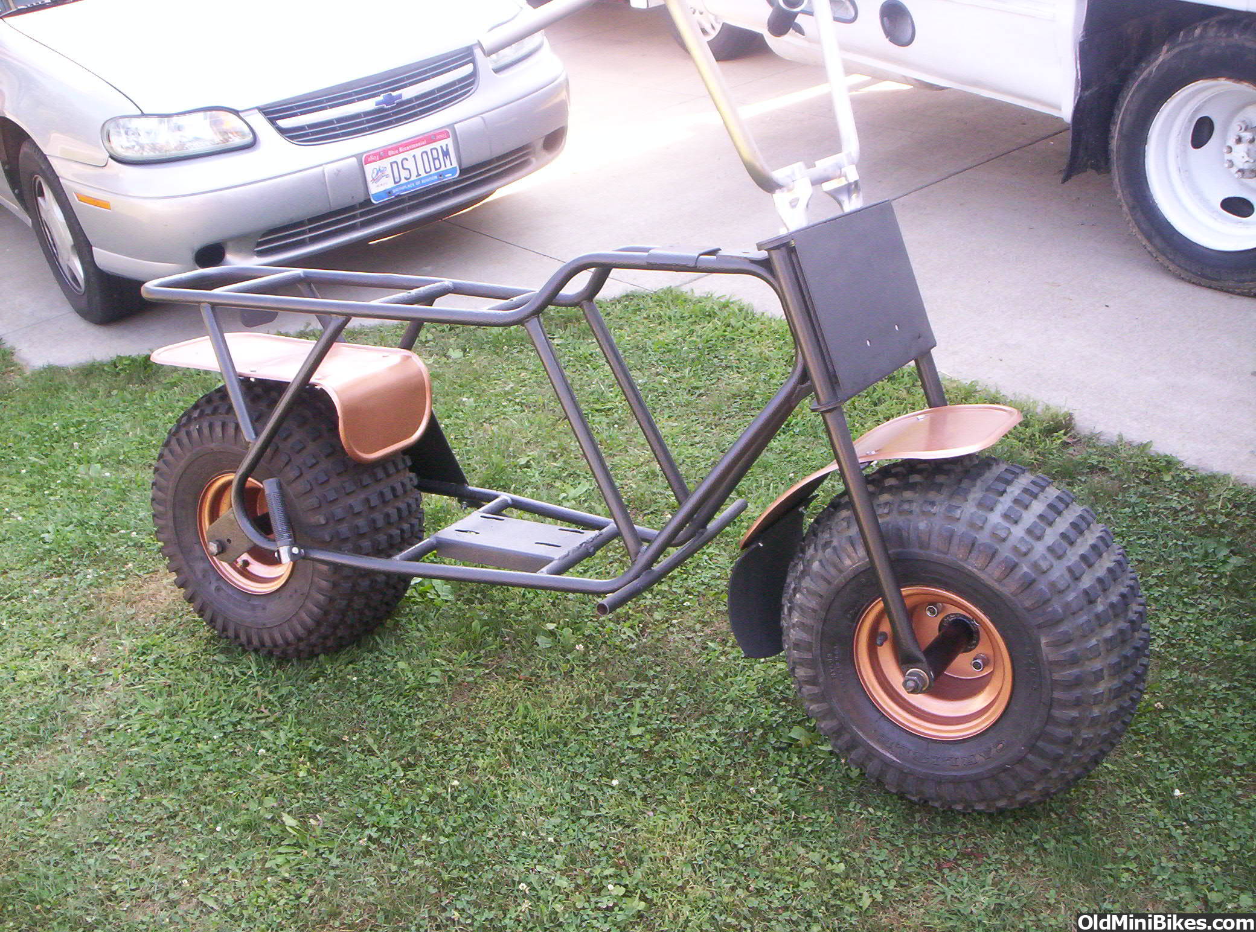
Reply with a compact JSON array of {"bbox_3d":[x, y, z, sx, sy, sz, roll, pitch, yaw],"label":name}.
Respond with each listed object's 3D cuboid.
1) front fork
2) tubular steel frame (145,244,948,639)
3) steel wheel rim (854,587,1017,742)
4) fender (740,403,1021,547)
[{"bbox_3d":[0.394,-0.036,1.977,0.100,0.685,0.360,-13,9,38],"label":"front fork"},{"bbox_3d":[-0.269,-0.114,2.273,1.275,0.570,0.480,8,21,28],"label":"tubular steel frame"},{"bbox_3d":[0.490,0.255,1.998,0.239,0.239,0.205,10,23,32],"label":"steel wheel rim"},{"bbox_3d":[0.389,0.019,2.002,0.390,0.220,0.240,10,23,32],"label":"fender"}]

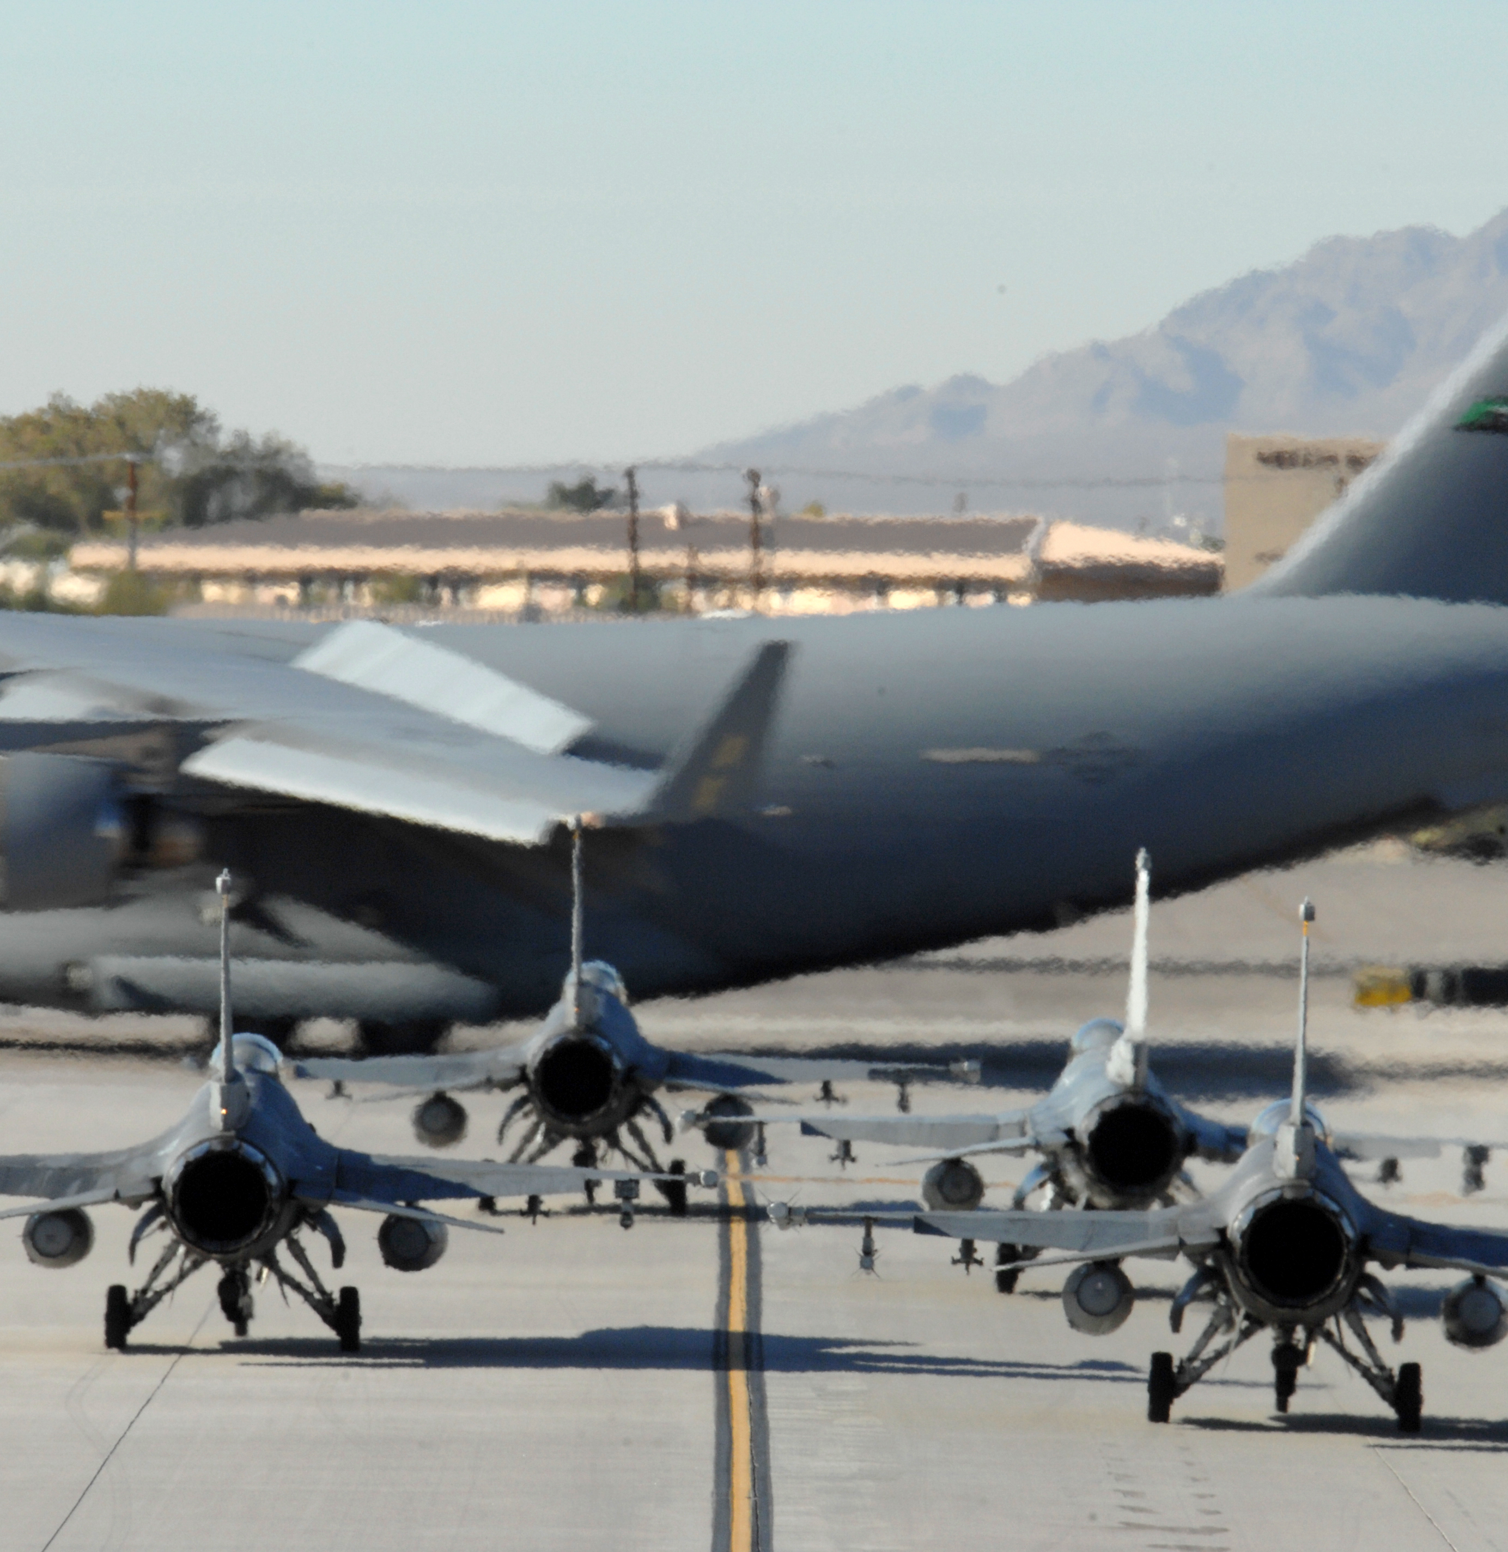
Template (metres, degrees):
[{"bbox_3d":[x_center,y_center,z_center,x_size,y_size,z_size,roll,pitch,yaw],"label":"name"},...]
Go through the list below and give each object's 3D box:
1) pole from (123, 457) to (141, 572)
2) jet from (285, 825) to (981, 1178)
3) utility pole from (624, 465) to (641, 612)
[{"bbox_3d":[-19.100,-3.700,720.000,0.360,12.000,0.360,1,0,0],"label":"pole"},{"bbox_3d":[-2.100,3.000,294.000,9.950,5.000,15.000,1,0,1],"label":"jet"},{"bbox_3d":[-3.700,-3.600,720.000,0.360,12.000,0.360,1,0,0],"label":"utility pole"}]

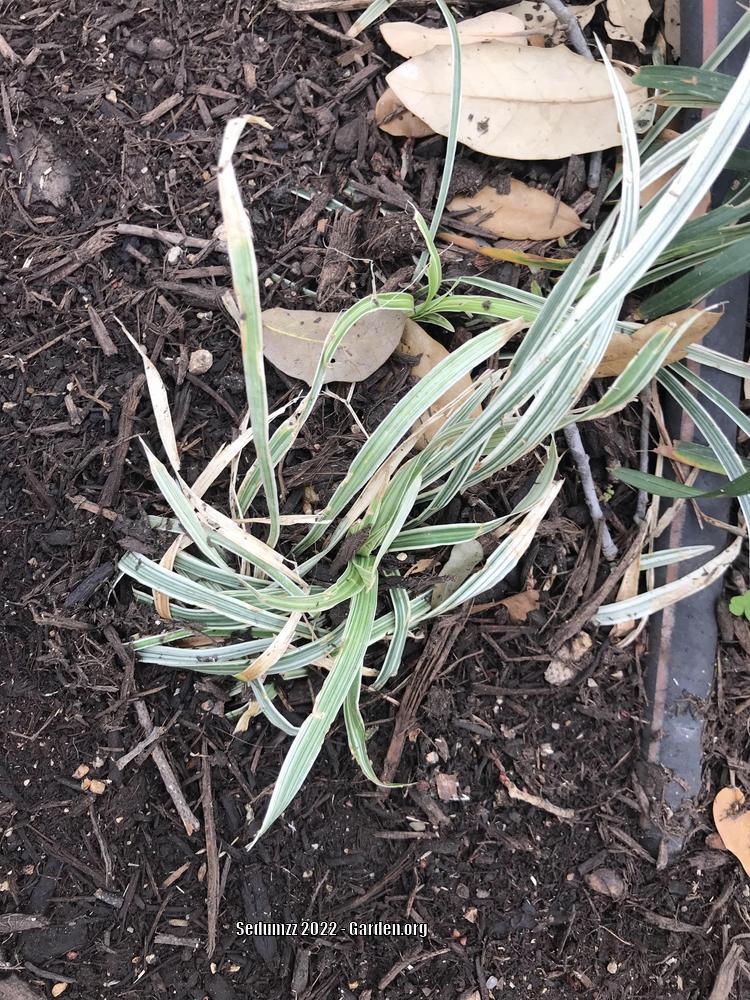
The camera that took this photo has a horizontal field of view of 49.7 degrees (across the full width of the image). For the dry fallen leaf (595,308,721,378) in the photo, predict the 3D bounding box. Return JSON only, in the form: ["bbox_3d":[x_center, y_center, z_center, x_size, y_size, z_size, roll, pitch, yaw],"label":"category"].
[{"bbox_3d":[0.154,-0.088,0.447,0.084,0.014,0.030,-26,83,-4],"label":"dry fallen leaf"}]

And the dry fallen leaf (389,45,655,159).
[{"bbox_3d":[0.068,-0.193,0.391,0.127,0.014,0.057,3,82,0],"label":"dry fallen leaf"}]

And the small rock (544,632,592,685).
[{"bbox_3d":[0.099,0.080,0.411,0.016,0.014,0.032,40,80,7],"label":"small rock"}]

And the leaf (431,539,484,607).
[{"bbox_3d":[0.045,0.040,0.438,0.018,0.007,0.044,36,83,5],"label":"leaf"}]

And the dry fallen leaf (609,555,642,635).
[{"bbox_3d":[0.114,0.042,0.366,0.009,0.009,0.040,14,82,2],"label":"dry fallen leaf"}]

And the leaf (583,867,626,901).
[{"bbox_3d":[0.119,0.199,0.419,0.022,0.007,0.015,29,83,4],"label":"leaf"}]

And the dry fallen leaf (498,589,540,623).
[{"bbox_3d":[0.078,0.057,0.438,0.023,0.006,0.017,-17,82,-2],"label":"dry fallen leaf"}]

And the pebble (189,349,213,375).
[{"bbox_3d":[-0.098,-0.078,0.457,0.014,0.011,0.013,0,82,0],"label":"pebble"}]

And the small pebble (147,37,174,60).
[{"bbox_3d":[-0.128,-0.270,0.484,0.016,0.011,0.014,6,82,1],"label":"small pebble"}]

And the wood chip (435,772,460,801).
[{"bbox_3d":[0.036,0.142,0.399,0.011,0.004,0.012,-2,79,-2],"label":"wood chip"}]

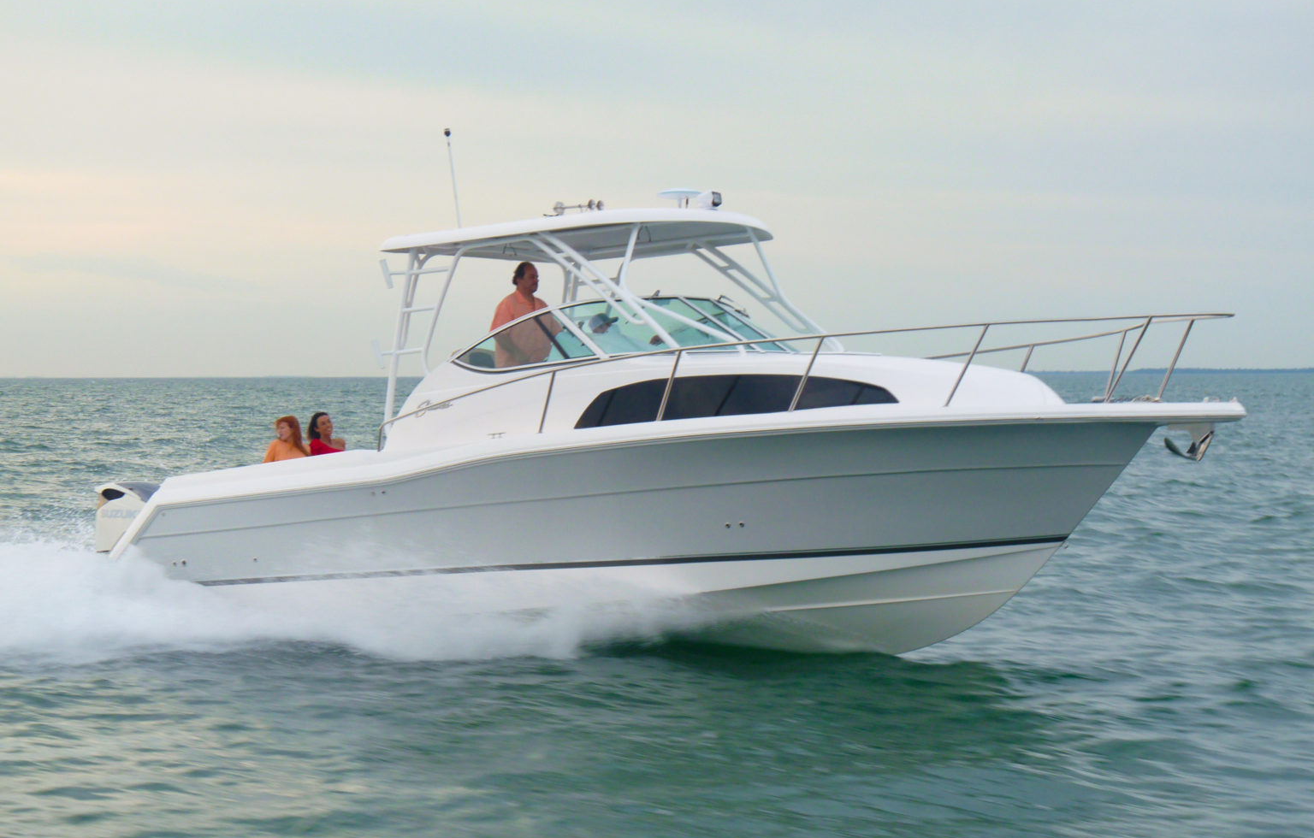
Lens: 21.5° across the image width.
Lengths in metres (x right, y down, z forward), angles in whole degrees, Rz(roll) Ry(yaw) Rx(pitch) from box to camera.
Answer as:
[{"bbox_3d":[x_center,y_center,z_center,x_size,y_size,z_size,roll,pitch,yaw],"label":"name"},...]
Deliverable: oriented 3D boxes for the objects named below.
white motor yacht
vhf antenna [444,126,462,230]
[{"bbox_3d":[-0.030,0.092,28.762,11.000,3.850,3.400,-4,-2,36],"label":"white motor yacht"},{"bbox_3d":[-1.713,-2.037,29.107,0.050,0.860,0.050,-10,-5,36],"label":"vhf antenna"}]

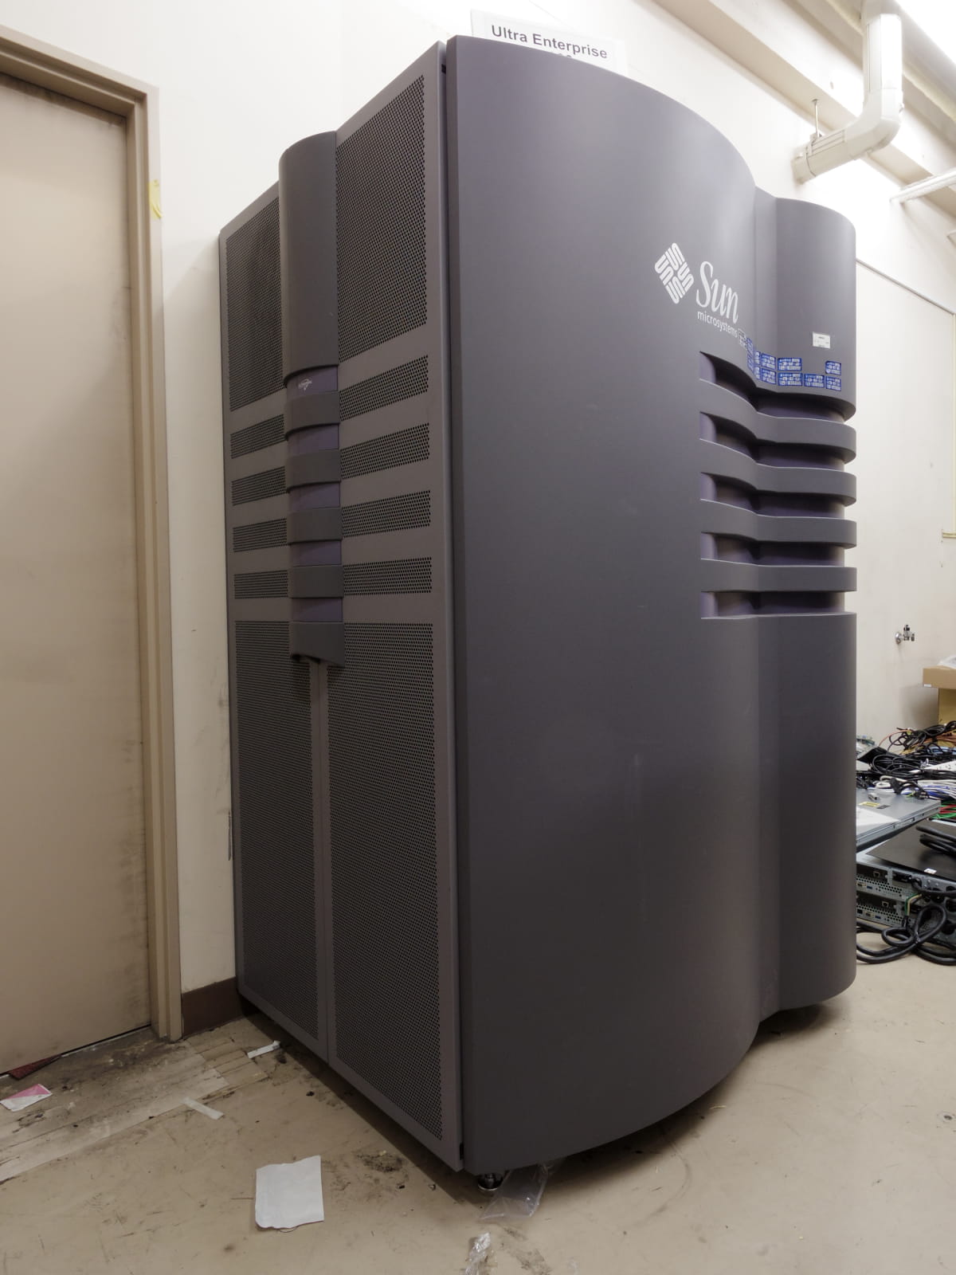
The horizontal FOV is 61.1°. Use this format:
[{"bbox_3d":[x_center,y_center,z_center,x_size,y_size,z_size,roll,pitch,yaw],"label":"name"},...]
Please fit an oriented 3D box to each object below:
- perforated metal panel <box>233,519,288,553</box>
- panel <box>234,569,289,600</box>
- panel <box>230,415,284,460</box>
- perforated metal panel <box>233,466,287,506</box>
[{"bbox_3d":[-0.448,-0.209,1.675,0.018,0.053,0.249,-3,3,-41],"label":"perforated metal panel"},{"bbox_3d":[-0.446,-0.109,1.679,0.018,0.053,0.249,-3,3,-41],"label":"panel"},{"bbox_3d":[-0.450,-0.410,1.666,0.018,0.053,0.249,-3,3,-41],"label":"panel"},{"bbox_3d":[-0.449,-0.310,1.670,0.018,0.053,0.249,-3,3,-41],"label":"perforated metal panel"}]

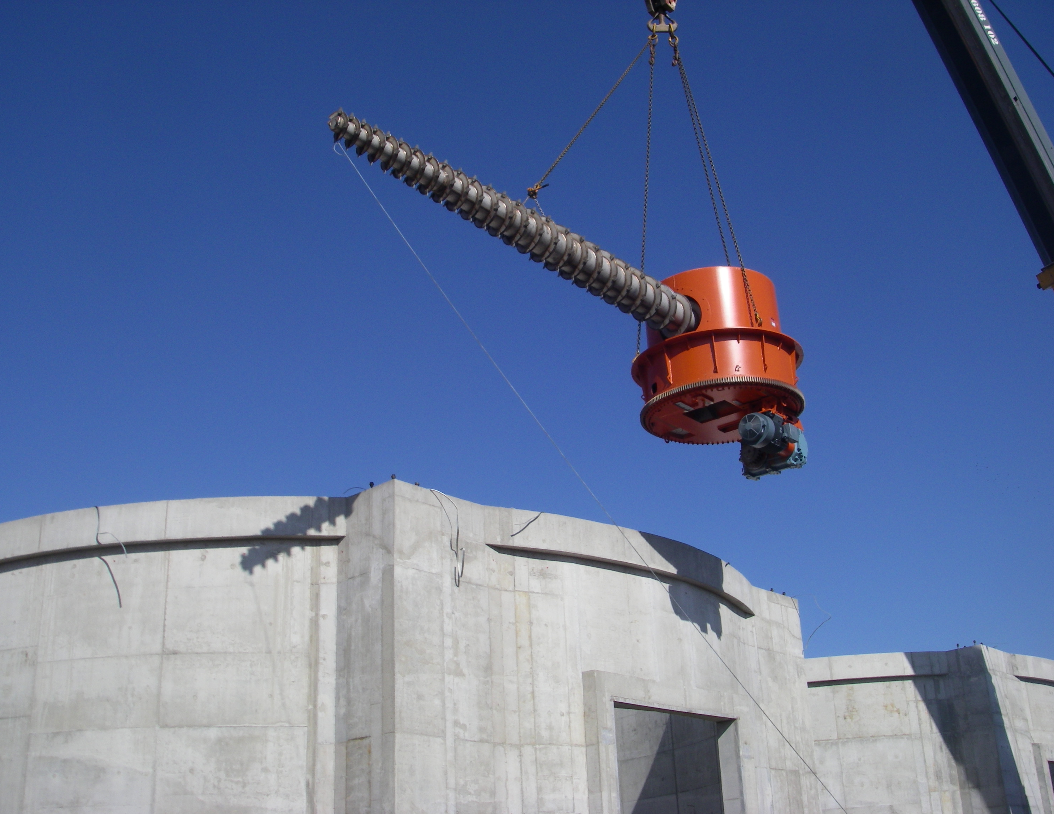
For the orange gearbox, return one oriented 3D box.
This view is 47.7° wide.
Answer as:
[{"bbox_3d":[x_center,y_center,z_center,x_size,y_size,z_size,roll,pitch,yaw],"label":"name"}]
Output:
[{"bbox_3d":[3.578,-0.346,22.165,3.171,3.775,3.171,-2,-22,-1],"label":"orange gearbox"}]

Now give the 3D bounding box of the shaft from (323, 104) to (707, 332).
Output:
[{"bbox_3d":[0.133,-2.697,18.904,0.800,0.800,8.411,-20,-28,37],"label":"shaft"}]

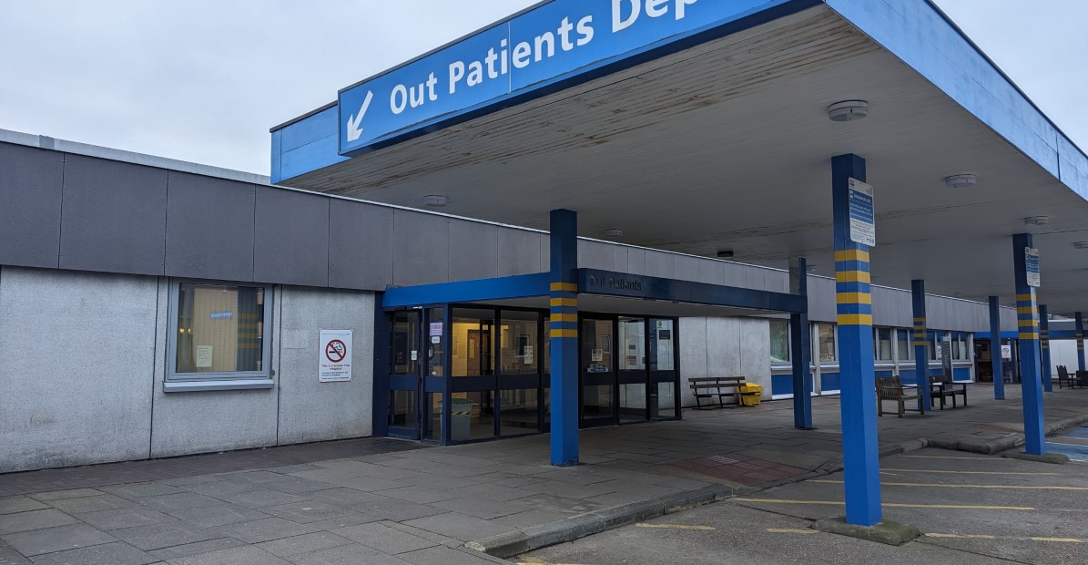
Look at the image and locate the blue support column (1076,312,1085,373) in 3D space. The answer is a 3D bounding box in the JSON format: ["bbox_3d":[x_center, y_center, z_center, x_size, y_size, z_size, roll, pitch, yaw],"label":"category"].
[{"bbox_3d":[24.387,3.034,34.333,0.210,3.334,0.300,-5,-7,44],"label":"blue support column"}]

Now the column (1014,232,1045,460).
[{"bbox_3d":[7.465,0.932,11.595,0.200,3.345,0.300,-5,-7,44],"label":"column"}]

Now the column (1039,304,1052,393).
[{"bbox_3d":[19.525,2.564,29.382,0.210,3.332,0.300,-5,-7,44],"label":"column"}]

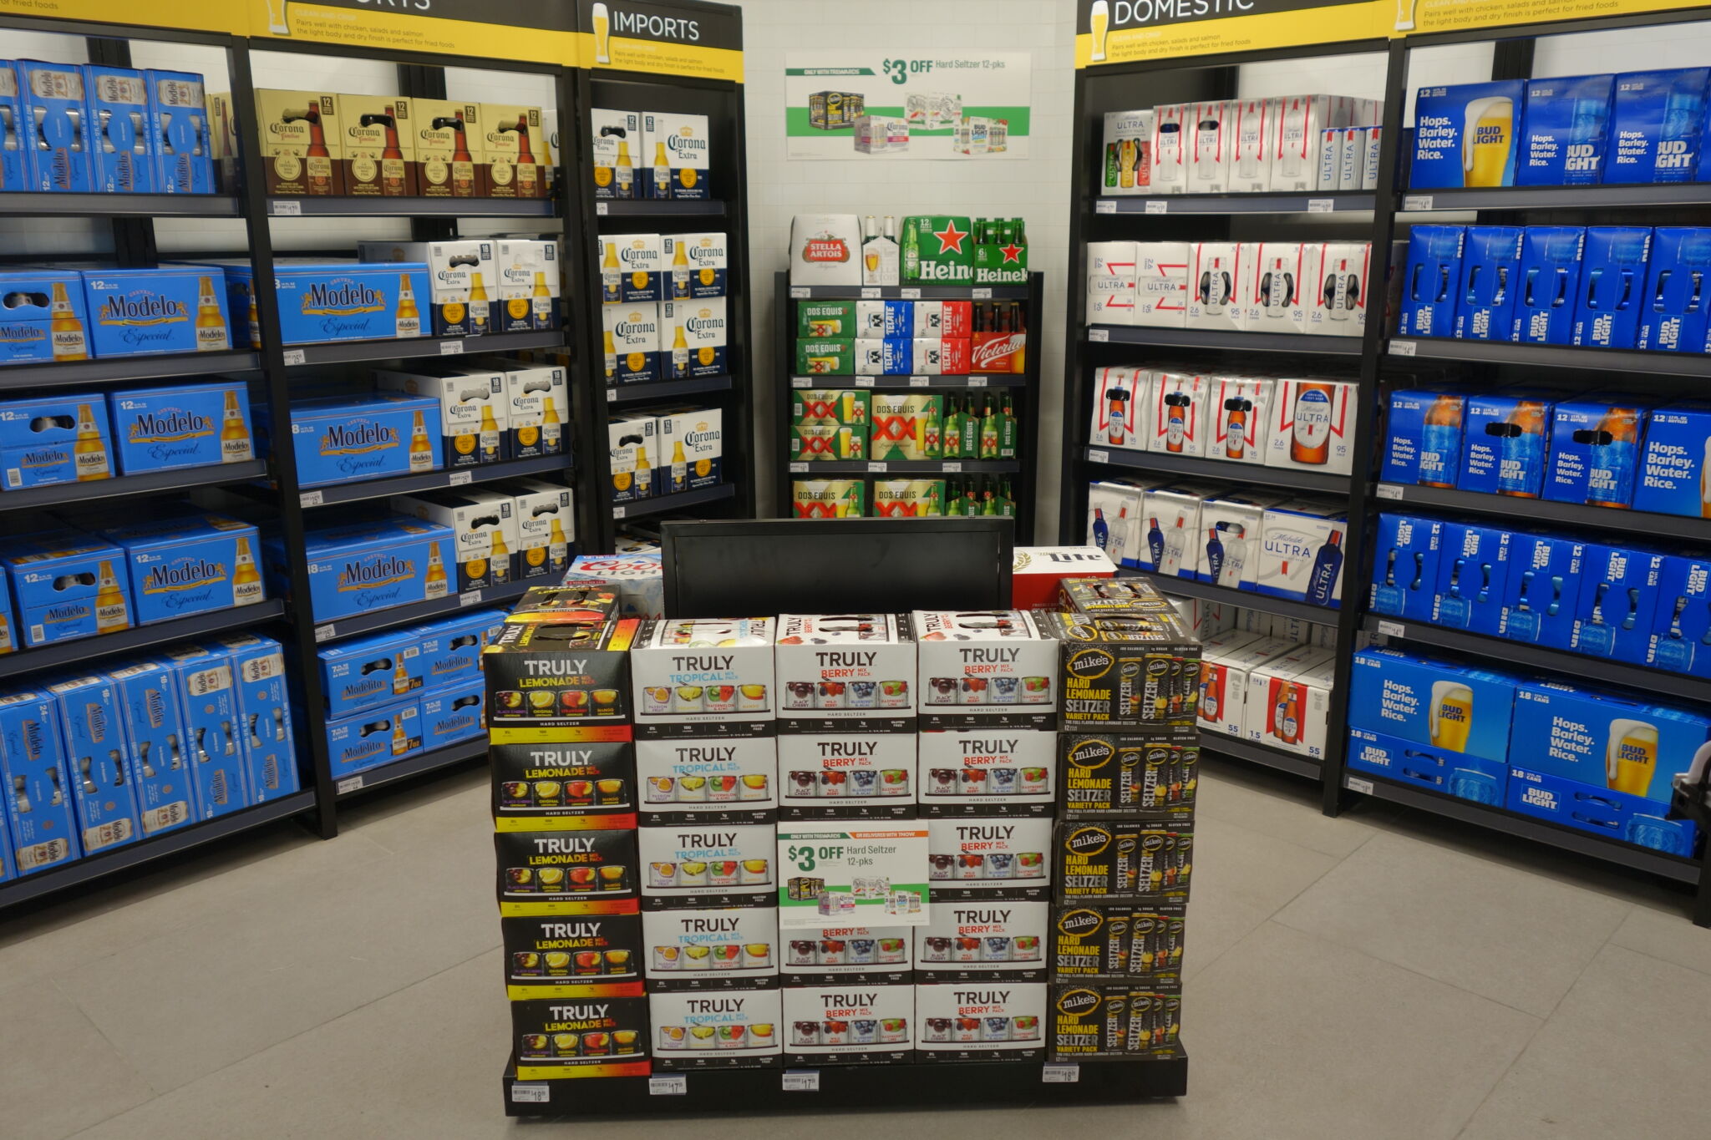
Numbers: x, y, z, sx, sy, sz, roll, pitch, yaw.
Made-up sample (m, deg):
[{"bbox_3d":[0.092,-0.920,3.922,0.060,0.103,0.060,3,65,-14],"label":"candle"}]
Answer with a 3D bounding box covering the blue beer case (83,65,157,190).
[{"bbox_3d":[-1.704,-0.993,3.024,0.200,0.266,0.126,13,19,41],"label":"blue beer case"}]

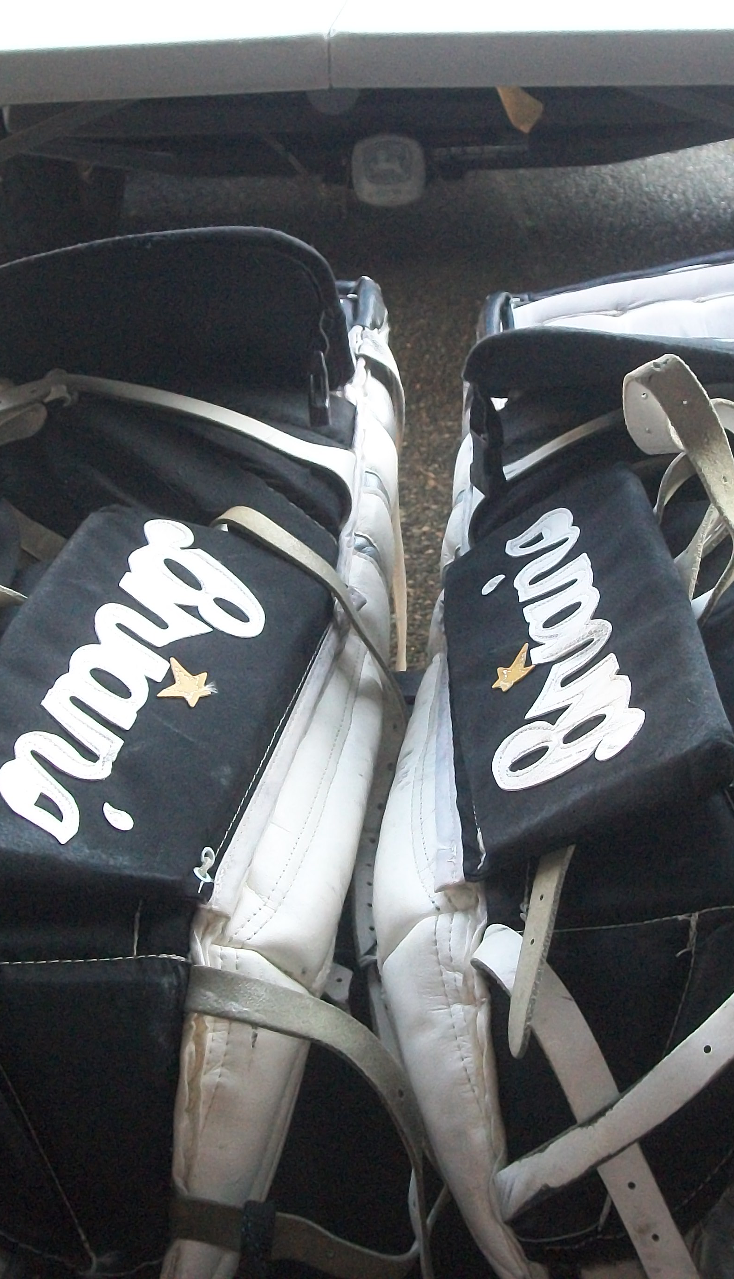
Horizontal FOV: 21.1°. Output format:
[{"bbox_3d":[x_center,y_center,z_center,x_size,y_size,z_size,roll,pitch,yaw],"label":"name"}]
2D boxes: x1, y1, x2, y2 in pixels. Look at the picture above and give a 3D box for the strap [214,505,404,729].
[{"bbox_3d":[-0.031,-0.012,1.110,0.125,0.090,0.035,20,47,19],"label":"strap"}]

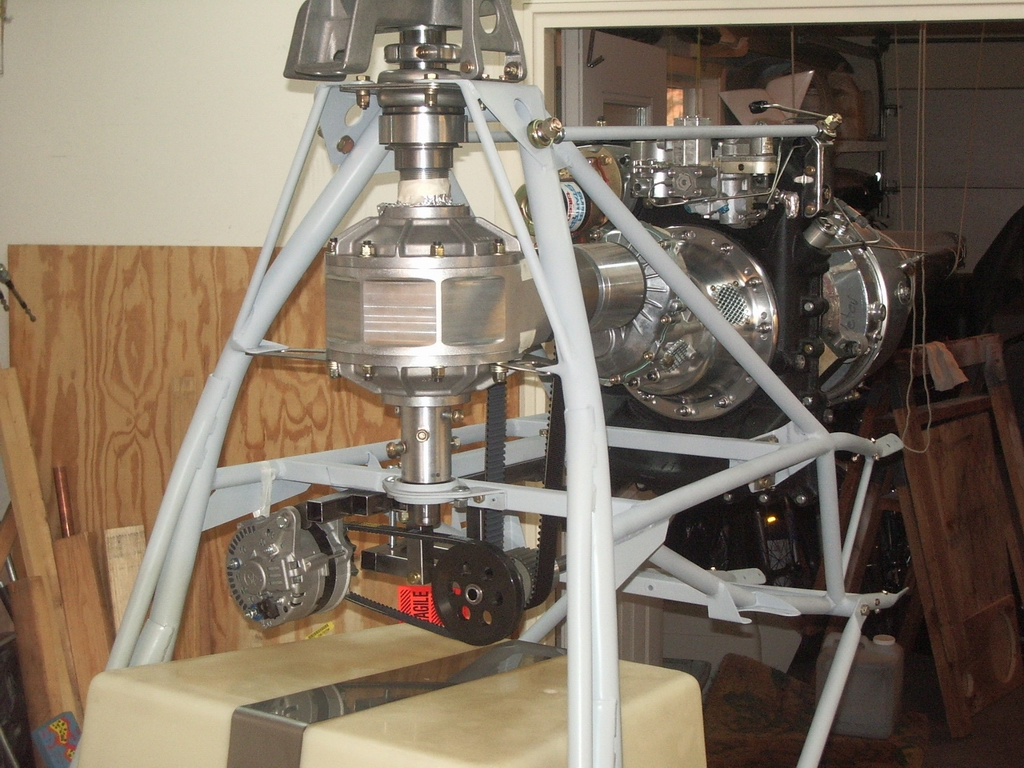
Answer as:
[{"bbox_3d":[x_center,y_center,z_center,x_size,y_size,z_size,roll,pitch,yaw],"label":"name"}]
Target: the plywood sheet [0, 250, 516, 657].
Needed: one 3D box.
[{"bbox_3d":[-0.580,0.349,4.173,1.220,1.320,0.015,1,4,13],"label":"plywood sheet"}]

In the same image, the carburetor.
[{"bbox_3d":[0.261,-0.290,2.500,0.140,0.145,0.170,5,9,36],"label":"carburetor"}]

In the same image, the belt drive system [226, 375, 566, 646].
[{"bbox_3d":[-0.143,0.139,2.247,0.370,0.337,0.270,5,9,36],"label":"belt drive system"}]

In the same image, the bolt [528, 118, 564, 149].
[{"bbox_3d":[0.036,-0.271,1.980,0.037,0.030,0.030,-23,-8,36],"label":"bolt"}]

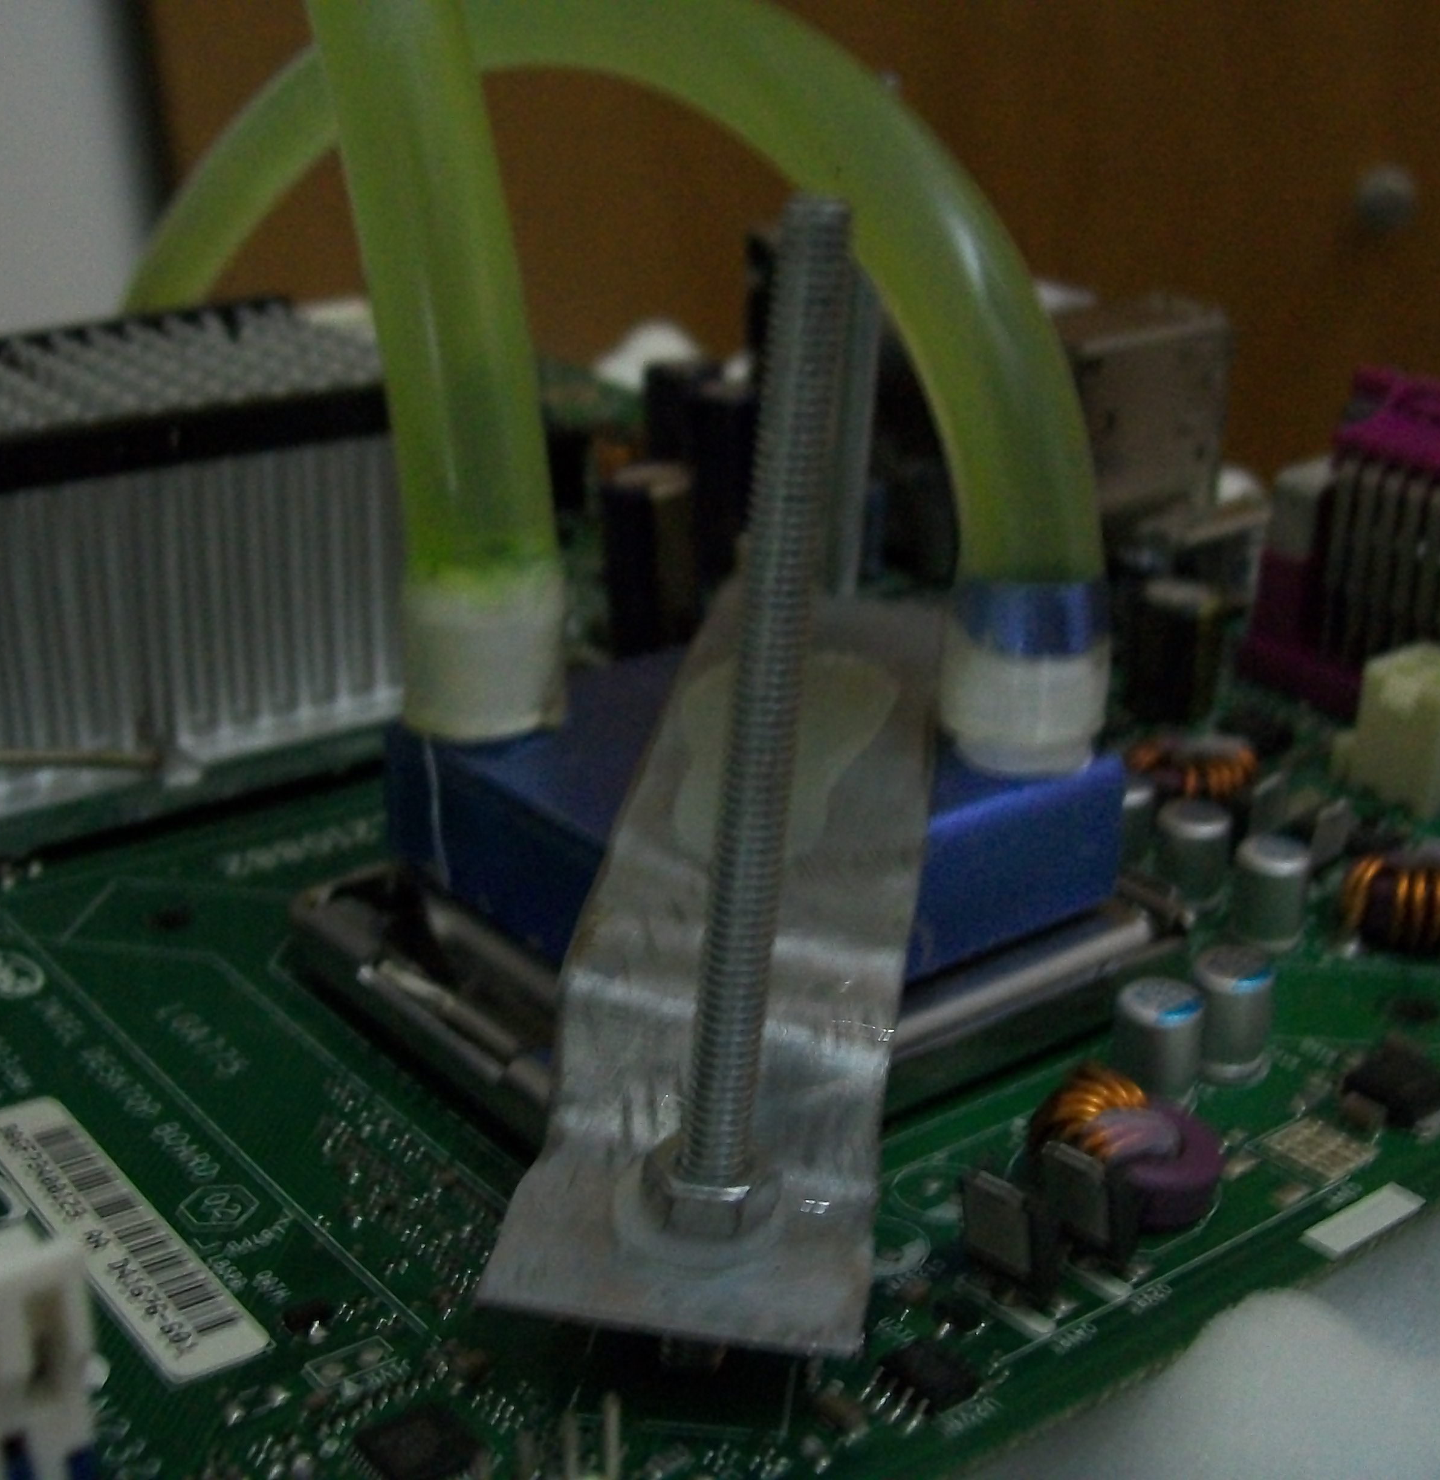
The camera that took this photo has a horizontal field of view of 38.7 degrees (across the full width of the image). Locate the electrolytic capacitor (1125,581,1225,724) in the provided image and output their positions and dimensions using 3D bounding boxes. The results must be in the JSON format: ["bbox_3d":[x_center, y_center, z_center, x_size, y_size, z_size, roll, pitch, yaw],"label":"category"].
[{"bbox_3d":[0.049,-0.010,0.224,0.010,0.013,0.010,1,21,0],"label":"electrolytic capacitor"}]

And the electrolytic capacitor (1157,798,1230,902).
[{"bbox_3d":[0.042,0.009,0.180,0.006,0.008,0.006,1,21,0],"label":"electrolytic capacitor"}]

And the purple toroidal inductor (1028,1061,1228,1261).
[{"bbox_3d":[0.027,0.027,0.135,0.012,0.006,0.012,1,21,0],"label":"purple toroidal inductor"}]

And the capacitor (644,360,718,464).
[{"bbox_3d":[-0.005,-0.041,0.291,0.010,0.022,0.010,1,21,0],"label":"capacitor"}]

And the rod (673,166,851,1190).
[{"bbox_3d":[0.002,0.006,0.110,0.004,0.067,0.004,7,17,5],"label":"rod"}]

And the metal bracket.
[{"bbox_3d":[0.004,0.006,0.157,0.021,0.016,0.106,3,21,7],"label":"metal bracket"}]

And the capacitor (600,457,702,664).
[{"bbox_3d":[-0.008,-0.019,0.232,0.010,0.022,0.010,1,21,0],"label":"capacitor"}]

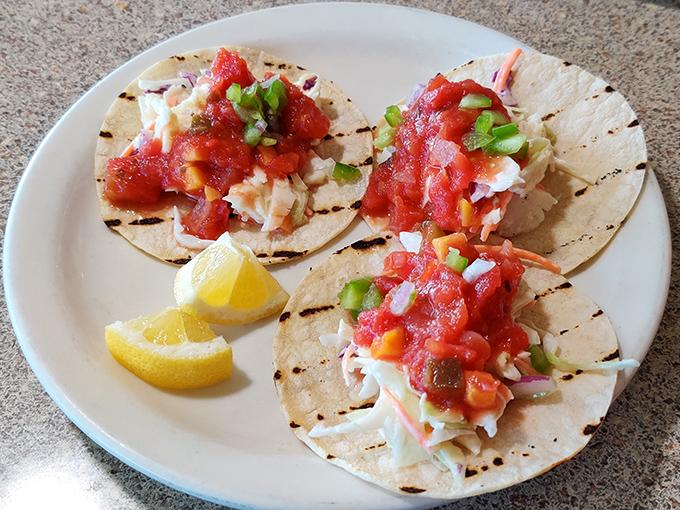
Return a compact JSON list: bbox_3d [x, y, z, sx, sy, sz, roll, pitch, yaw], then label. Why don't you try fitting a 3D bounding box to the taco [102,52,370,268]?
[{"bbox_3d":[-0.052,-0.060,0.250,0.136,0.033,0.136,1,62,-2],"label":"taco"}]

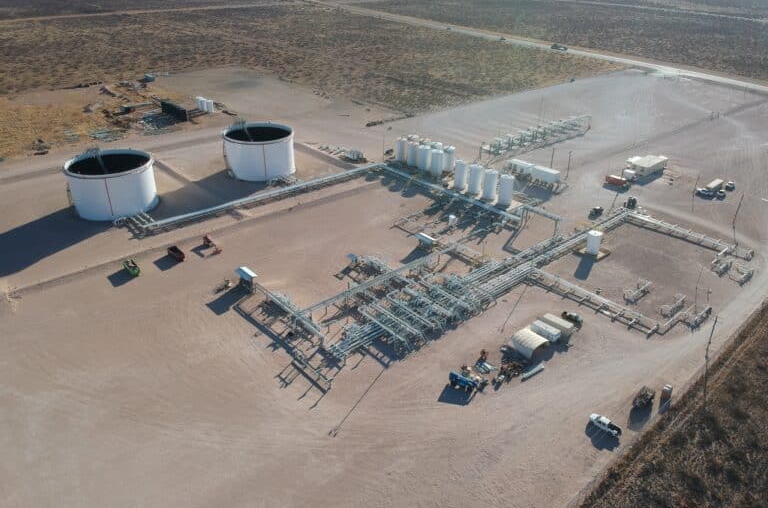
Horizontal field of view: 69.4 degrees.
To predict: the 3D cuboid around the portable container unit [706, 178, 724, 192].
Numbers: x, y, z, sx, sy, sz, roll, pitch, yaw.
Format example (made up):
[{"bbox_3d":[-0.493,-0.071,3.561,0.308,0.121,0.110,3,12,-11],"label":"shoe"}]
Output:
[{"bbox_3d":[137.522,-27.999,230.870,2.450,2.700,12.200,28,38,37],"label":"portable container unit"}]

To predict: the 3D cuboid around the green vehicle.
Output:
[{"bbox_3d":[-67.220,3.940,147.790,2.420,1.850,5.900,-21,36,-33],"label":"green vehicle"}]

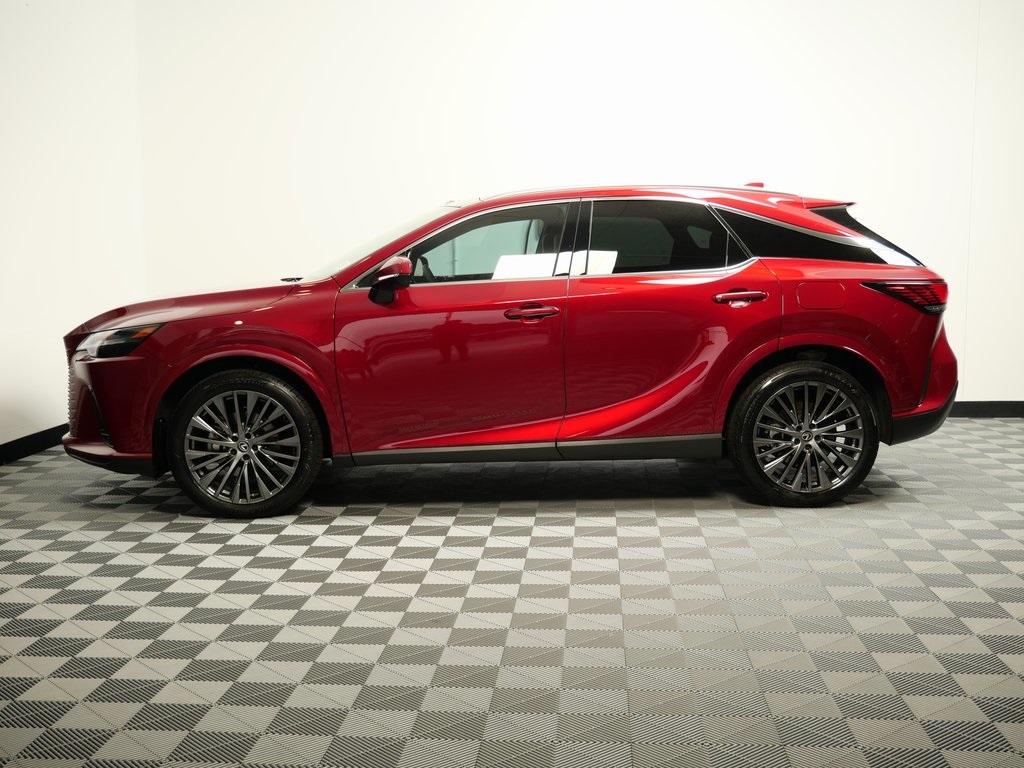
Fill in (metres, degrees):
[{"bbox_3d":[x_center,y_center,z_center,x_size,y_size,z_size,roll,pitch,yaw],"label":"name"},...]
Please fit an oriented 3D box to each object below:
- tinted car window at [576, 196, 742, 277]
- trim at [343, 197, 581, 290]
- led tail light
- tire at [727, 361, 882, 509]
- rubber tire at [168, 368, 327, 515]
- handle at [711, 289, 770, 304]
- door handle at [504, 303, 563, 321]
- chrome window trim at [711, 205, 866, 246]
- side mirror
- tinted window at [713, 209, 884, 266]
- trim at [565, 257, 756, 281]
[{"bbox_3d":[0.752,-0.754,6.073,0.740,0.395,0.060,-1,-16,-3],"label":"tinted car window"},{"bbox_3d":[-0.257,-0.714,6.013,1.200,0.495,0.080,-1,-16,-3],"label":"trim"},{"bbox_3d":[2.047,-0.455,6.208,0.580,0.175,0.420,-1,6,-3],"label":"led tail light"},{"bbox_3d":[1.504,0.252,6.117,0.760,0.752,0.240,-1,6,-3],"label":"tire"},{"bbox_3d":[-1.342,0.294,5.976,0.760,0.752,0.240,-1,6,-3],"label":"rubber tire"},{"bbox_3d":[1.151,-0.438,5.962,0.275,0.072,0.065,-1,6,-3],"label":"handle"},{"bbox_3d":[0.102,-0.359,5.909,0.275,0.072,0.065,-1,6,-3],"label":"door handle"},{"bbox_3d":[1.448,-0.821,6.152,0.830,0.215,0.070,-1,-12,-7],"label":"chrome window trim"},{"bbox_3d":[-0.595,-0.511,5.792,0.205,0.235,0.250,-1,6,-3],"label":"side mirror"},{"bbox_3d":[1.492,-0.763,6.120,0.870,0.315,0.080,-1,-16,-8],"label":"tinted window"},{"bbox_3d":[0.753,-0.586,6.004,0.970,0.115,0.050,-1,-4,-3],"label":"trim"}]

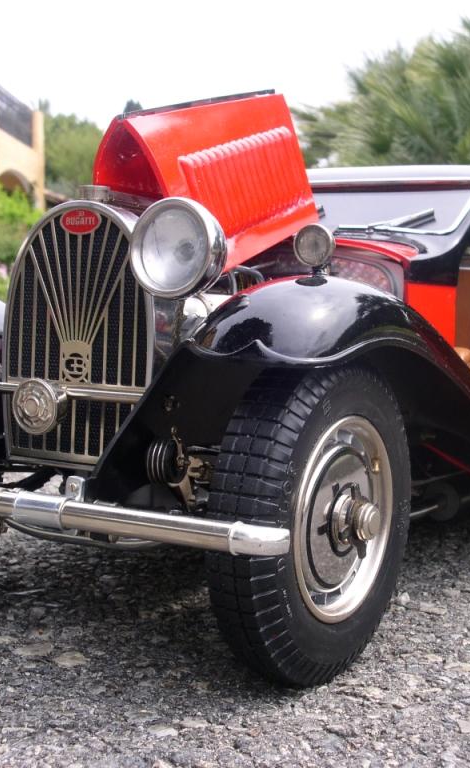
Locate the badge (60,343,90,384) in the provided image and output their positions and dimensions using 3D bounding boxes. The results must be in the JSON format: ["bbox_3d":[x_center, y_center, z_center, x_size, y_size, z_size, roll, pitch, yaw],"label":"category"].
[{"bbox_3d":[-0.053,-0.007,0.375,0.013,0.013,0.002,3,4,30],"label":"badge"}]

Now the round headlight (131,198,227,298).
[{"bbox_3d":[-0.014,-0.040,0.336,0.029,0.030,0.021,3,4,30],"label":"round headlight"}]

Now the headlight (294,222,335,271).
[{"bbox_3d":[0.026,-0.042,0.345,0.013,0.014,0.010,3,4,30],"label":"headlight"}]

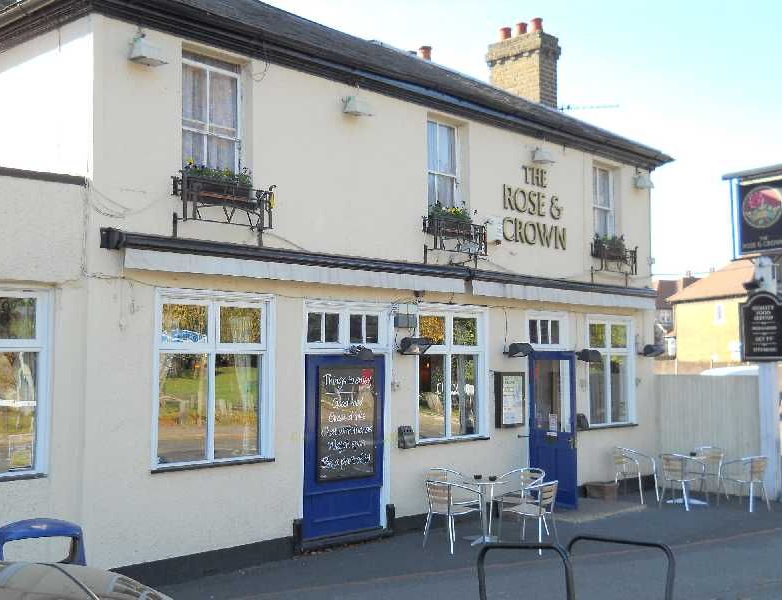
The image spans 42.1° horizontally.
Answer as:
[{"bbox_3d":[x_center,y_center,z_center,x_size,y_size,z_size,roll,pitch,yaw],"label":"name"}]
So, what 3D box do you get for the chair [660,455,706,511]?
[{"bbox_3d":[4.125,2.558,14.370,0.530,0.730,0.550,-3,-5,45],"label":"chair"}]

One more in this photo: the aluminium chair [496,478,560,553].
[{"bbox_3d":[1.530,2.367,11.205,0.560,0.725,0.540,-3,-4,39],"label":"aluminium chair"}]

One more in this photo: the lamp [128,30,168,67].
[{"bbox_3d":[-2.245,-2.341,9.456,0.220,0.260,0.300,-3,-5,42],"label":"lamp"}]

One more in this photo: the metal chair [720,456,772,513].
[{"bbox_3d":[4.910,2.543,14.100,0.550,0.730,0.530,-2,-4,35],"label":"metal chair"}]

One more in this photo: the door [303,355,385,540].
[{"bbox_3d":[-0.531,1.658,11.766,0.080,2.034,1.303,-3,-4,42],"label":"door"}]

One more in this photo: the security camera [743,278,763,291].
[{"bbox_3d":[5.329,-0.228,14.950,0.270,0.150,0.120,2,-4,-25],"label":"security camera"}]

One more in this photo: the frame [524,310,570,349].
[{"bbox_3d":[2.212,0.442,14.418,0.120,0.555,1.070,-3,-5,42],"label":"frame"}]

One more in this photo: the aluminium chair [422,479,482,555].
[{"bbox_3d":[0.686,2.314,11.024,0.537,0.740,0.588,-2,-4,41],"label":"aluminium chair"}]

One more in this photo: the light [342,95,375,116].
[{"bbox_3d":[-0.366,-2.119,10.991,0.284,0.203,0.253,-2,-4,41],"label":"light"}]

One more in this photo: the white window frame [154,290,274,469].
[{"bbox_3d":[-1.714,0.768,10.032,0.130,1.700,1.515,-3,-5,42],"label":"white window frame"}]

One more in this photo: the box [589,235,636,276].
[{"bbox_3d":[3.574,-0.724,16.252,0.280,0.570,1.050,-3,-4,42],"label":"box"}]

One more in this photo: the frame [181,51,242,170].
[{"bbox_3d":[-1.929,-1.841,10.693,0.100,1.370,0.880,-3,-4,42],"label":"frame"}]

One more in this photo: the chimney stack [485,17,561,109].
[{"bbox_3d":[2.195,-3.798,16.886,1.105,1.642,0.618,-2,-4,41],"label":"chimney stack"}]

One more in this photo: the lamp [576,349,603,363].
[{"bbox_3d":[2.796,0.785,14.444,0.314,0.187,0.243,-2,-4,41],"label":"lamp"}]

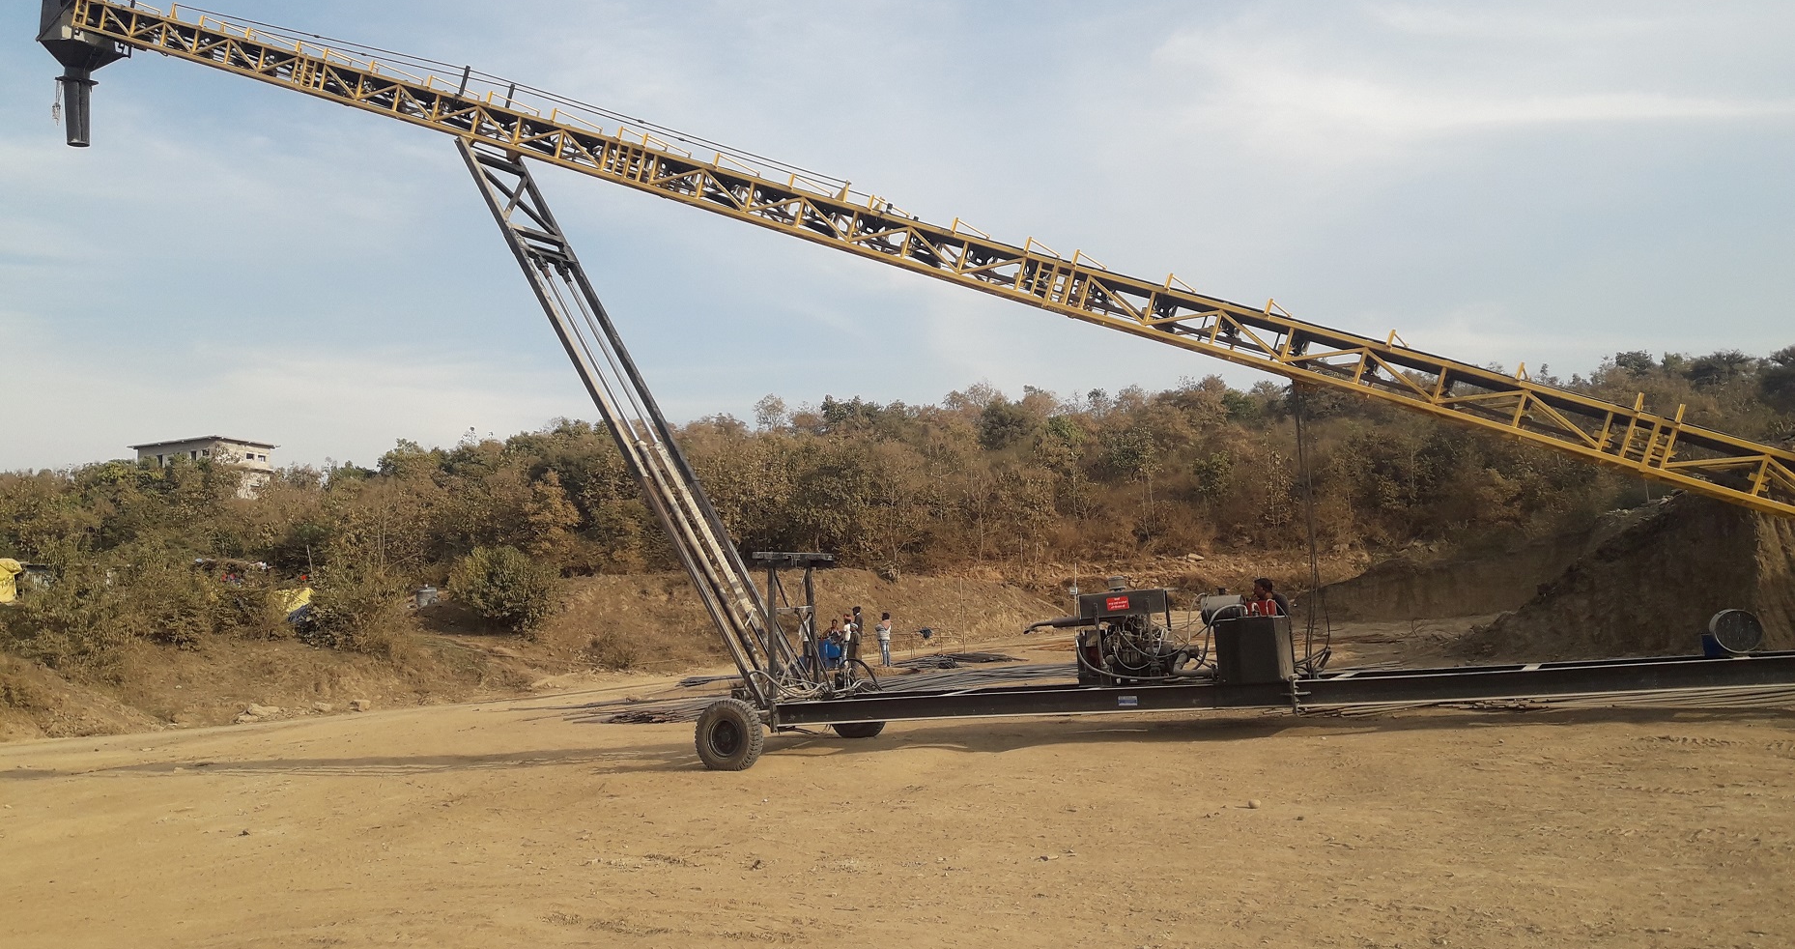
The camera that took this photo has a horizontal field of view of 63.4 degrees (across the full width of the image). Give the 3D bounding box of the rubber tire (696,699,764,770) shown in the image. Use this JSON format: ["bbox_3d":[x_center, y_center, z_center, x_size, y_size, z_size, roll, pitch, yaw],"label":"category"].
[{"bbox_3d":[-2.406,3.750,20.900,1.030,1.030,0.280,-7,-6,27],"label":"rubber tire"}]

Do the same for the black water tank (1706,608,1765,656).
[{"bbox_3d":[9.298,1.731,16.086,0.480,0.480,0.660,-7,-6,27],"label":"black water tank"}]

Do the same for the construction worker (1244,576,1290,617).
[{"bbox_3d":[4.834,2.085,18.679,0.420,1.500,0.500,0,-6,-30],"label":"construction worker"}]

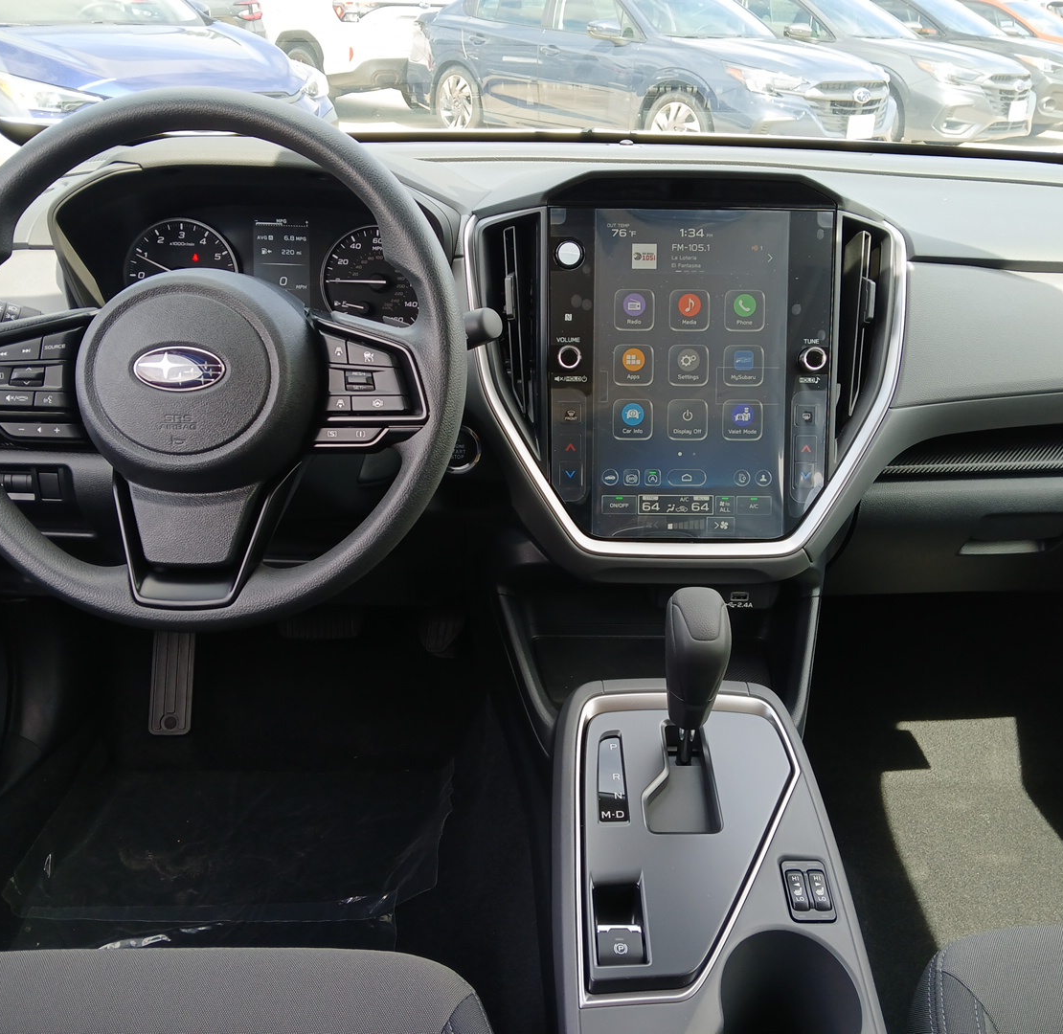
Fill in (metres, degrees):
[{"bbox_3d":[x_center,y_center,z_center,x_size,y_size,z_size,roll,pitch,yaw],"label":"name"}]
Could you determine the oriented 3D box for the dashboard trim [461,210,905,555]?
[{"bbox_3d":[0.124,-0.106,0.824,0.346,0.274,0.050,1,2,0],"label":"dashboard trim"}]

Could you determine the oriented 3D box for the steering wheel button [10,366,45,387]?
[{"bbox_3d":[-0.347,-0.097,0.712,0.024,0.015,0.010,1,2,0],"label":"steering wheel button"}]

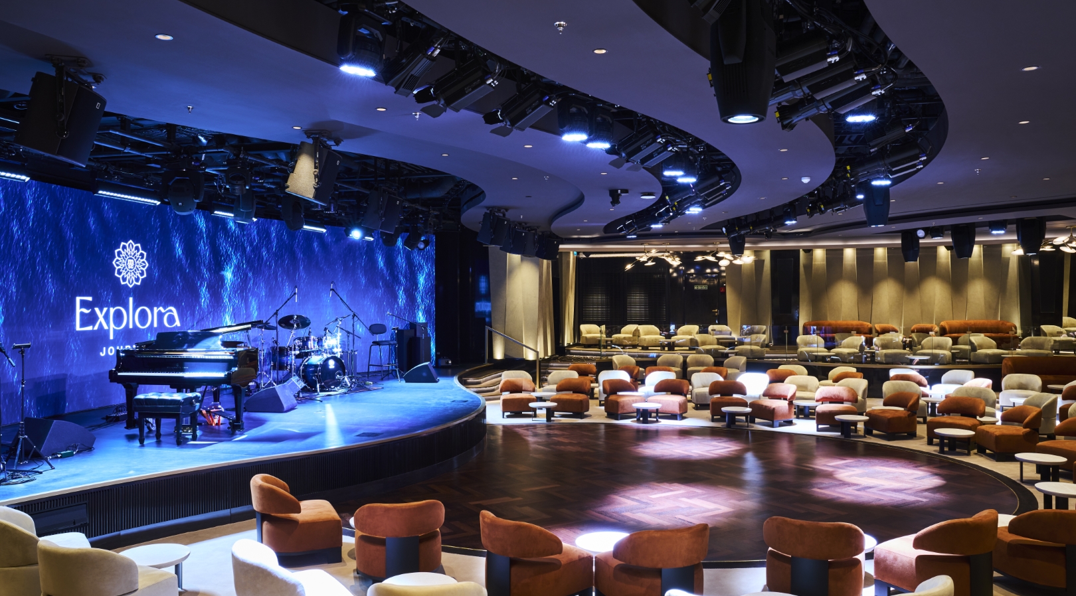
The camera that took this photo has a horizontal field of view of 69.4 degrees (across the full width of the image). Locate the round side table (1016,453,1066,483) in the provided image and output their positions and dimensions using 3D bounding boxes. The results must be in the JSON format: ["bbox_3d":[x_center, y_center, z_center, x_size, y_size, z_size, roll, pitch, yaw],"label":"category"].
[{"bbox_3d":[6.030,2.065,9.300,0.530,0.310,0.530,0,0,0],"label":"round side table"}]

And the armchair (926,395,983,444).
[{"bbox_3d":[6.391,1.870,11.797,0.690,0.700,0.680,0,0,-38],"label":"armchair"}]

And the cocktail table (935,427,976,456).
[{"bbox_3d":[5.950,2.064,11.080,0.525,0.315,0.525,0,0,28],"label":"cocktail table"}]

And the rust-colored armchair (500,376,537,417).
[{"bbox_3d":[-0.390,1.894,14.860,0.670,0.700,0.670,0,0,-7],"label":"rust-colored armchair"}]

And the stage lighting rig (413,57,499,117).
[{"bbox_3d":[-0.619,-1.594,5.871,0.622,0.237,0.247,-21,-8,22],"label":"stage lighting rig"}]

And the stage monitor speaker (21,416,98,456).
[{"bbox_3d":[-5.121,1.455,8.268,0.434,0.365,0.552,0,0,27],"label":"stage monitor speaker"}]

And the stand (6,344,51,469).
[{"bbox_3d":[-4.900,1.017,7.400,0.440,1.190,0.420,0,0,-33],"label":"stand"}]

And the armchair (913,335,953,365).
[{"bbox_3d":[9.020,1.235,17.700,0.680,0.710,0.700,0,0,42],"label":"armchair"}]

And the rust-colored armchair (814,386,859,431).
[{"bbox_3d":[5.042,1.875,13.133,0.666,0.691,0.651,0,0,18],"label":"rust-colored armchair"}]

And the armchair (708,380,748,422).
[{"bbox_3d":[3.510,1.870,14.342,0.680,0.700,0.690,0,0,8],"label":"armchair"}]

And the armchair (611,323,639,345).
[{"bbox_3d":[2.674,1.174,23.680,0.671,0.706,0.691,0,0,42],"label":"armchair"}]

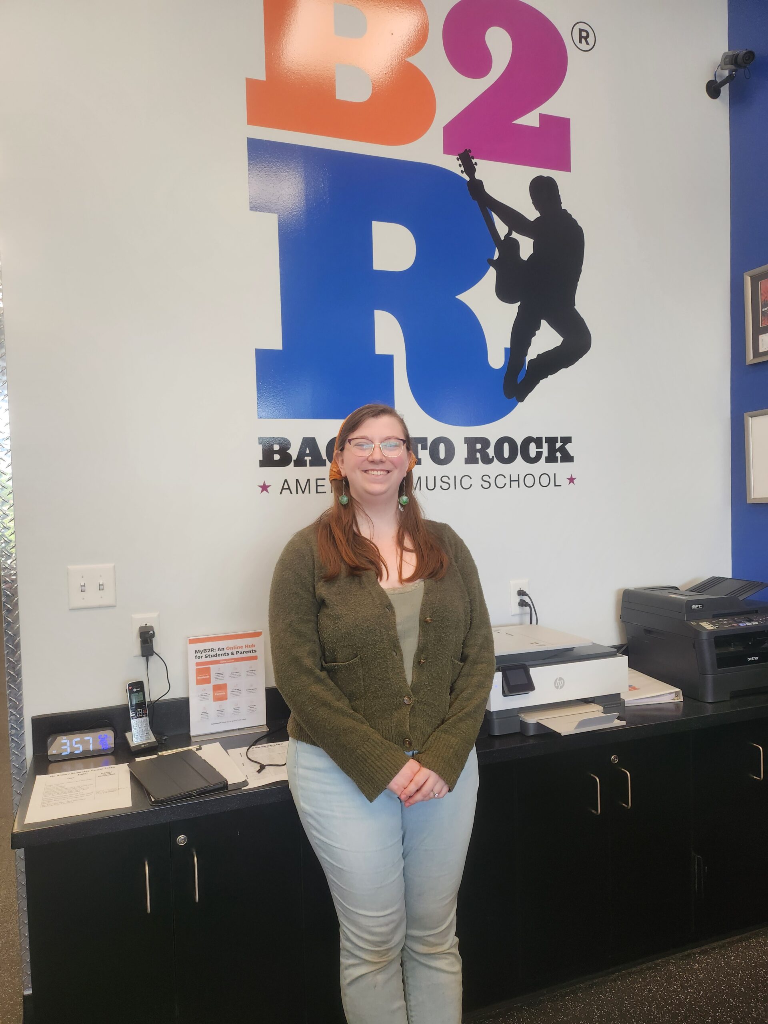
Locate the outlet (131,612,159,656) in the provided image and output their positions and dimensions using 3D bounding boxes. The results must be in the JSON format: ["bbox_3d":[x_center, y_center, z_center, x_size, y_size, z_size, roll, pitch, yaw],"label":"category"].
[{"bbox_3d":[-0.673,0.348,2.011,0.072,0.118,0.010,-2,2,-19],"label":"outlet"}]

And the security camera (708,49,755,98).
[{"bbox_3d":[1.249,-1.591,2.559,0.078,0.148,0.148,-2,12,-19],"label":"security camera"}]

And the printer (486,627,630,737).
[{"bbox_3d":[0.483,0.495,2.127,0.460,0.226,0.460,-2,2,-19],"label":"printer"}]

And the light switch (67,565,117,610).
[{"bbox_3d":[-0.804,0.206,1.958,0.118,0.118,0.015,-2,2,-19],"label":"light switch"}]

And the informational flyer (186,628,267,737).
[{"bbox_3d":[-0.449,0.490,2.047,0.215,0.278,0.020,-1,-4,-23],"label":"informational flyer"}]

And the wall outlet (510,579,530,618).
[{"bbox_3d":[0.464,0.291,2.411,0.071,0.117,0.010,-2,2,-19],"label":"wall outlet"}]

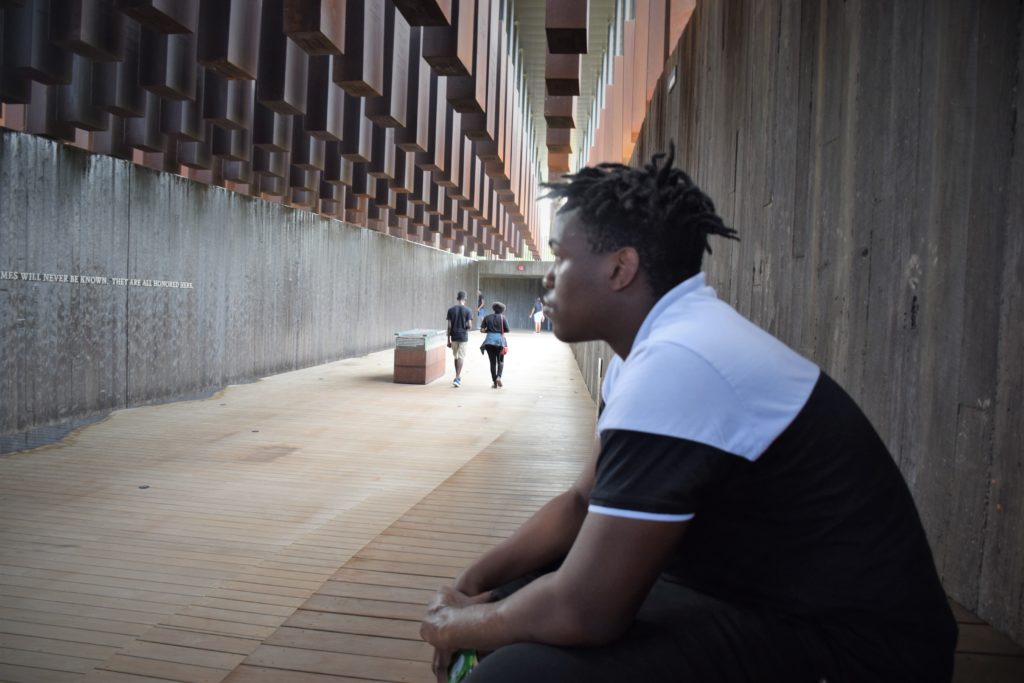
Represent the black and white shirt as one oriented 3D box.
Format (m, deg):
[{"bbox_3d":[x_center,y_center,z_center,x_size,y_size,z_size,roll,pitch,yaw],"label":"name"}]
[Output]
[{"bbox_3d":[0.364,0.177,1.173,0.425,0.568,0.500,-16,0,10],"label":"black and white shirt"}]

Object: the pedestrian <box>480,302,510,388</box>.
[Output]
[{"bbox_3d":[-0.315,0.080,14.700,0.550,1.650,0.400,2,3,5],"label":"pedestrian"}]

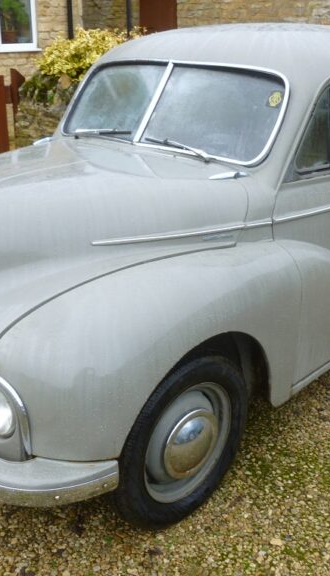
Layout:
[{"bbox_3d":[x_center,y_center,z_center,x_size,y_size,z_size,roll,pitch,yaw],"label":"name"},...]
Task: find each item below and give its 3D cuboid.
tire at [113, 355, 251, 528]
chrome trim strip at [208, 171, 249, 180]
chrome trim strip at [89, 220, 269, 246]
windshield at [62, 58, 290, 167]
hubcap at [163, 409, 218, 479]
[{"bbox_3d":[0.048,0.453,1.875,0.140,0.588,0.588,21,29,41],"label":"tire"},{"bbox_3d":[0.204,-0.357,1.985,0.140,0.030,0.035,-11,24,-28],"label":"chrome trim strip"},{"bbox_3d":[0.075,-0.164,1.851,0.630,0.035,0.035,-11,24,-28],"label":"chrome trim strip"},{"bbox_3d":[-0.026,-0.688,2.352,1.080,0.360,0.105,19,-3,38],"label":"windshield"},{"bbox_3d":[0.086,0.465,1.840,0.050,0.228,0.228,21,29,41],"label":"hubcap"}]

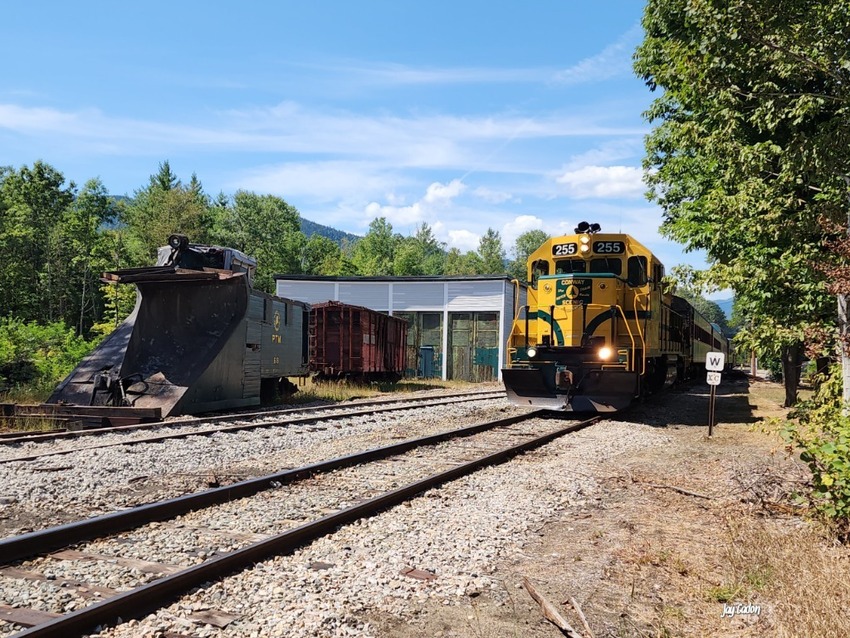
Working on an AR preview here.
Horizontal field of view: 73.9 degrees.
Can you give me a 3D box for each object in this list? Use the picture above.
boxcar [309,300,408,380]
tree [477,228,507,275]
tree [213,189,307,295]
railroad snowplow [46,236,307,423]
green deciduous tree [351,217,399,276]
[{"bbox_3d":[-3.673,1.708,34.633,2.950,4.500,11.000,0,-4,11],"label":"boxcar"},{"bbox_3d":[8.201,-2.390,70.305,4.400,17.720,4.400,1,-4,0],"label":"tree"},{"bbox_3d":[-15.109,-3.336,50.301,8.000,16.300,8.000,1,-4,0],"label":"tree"},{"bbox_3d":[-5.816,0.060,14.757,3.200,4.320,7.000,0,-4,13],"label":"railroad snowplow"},{"bbox_3d":[-6.006,-3.027,66.323,6.000,18.030,6.000,1,-4,0],"label":"green deciduous tree"}]

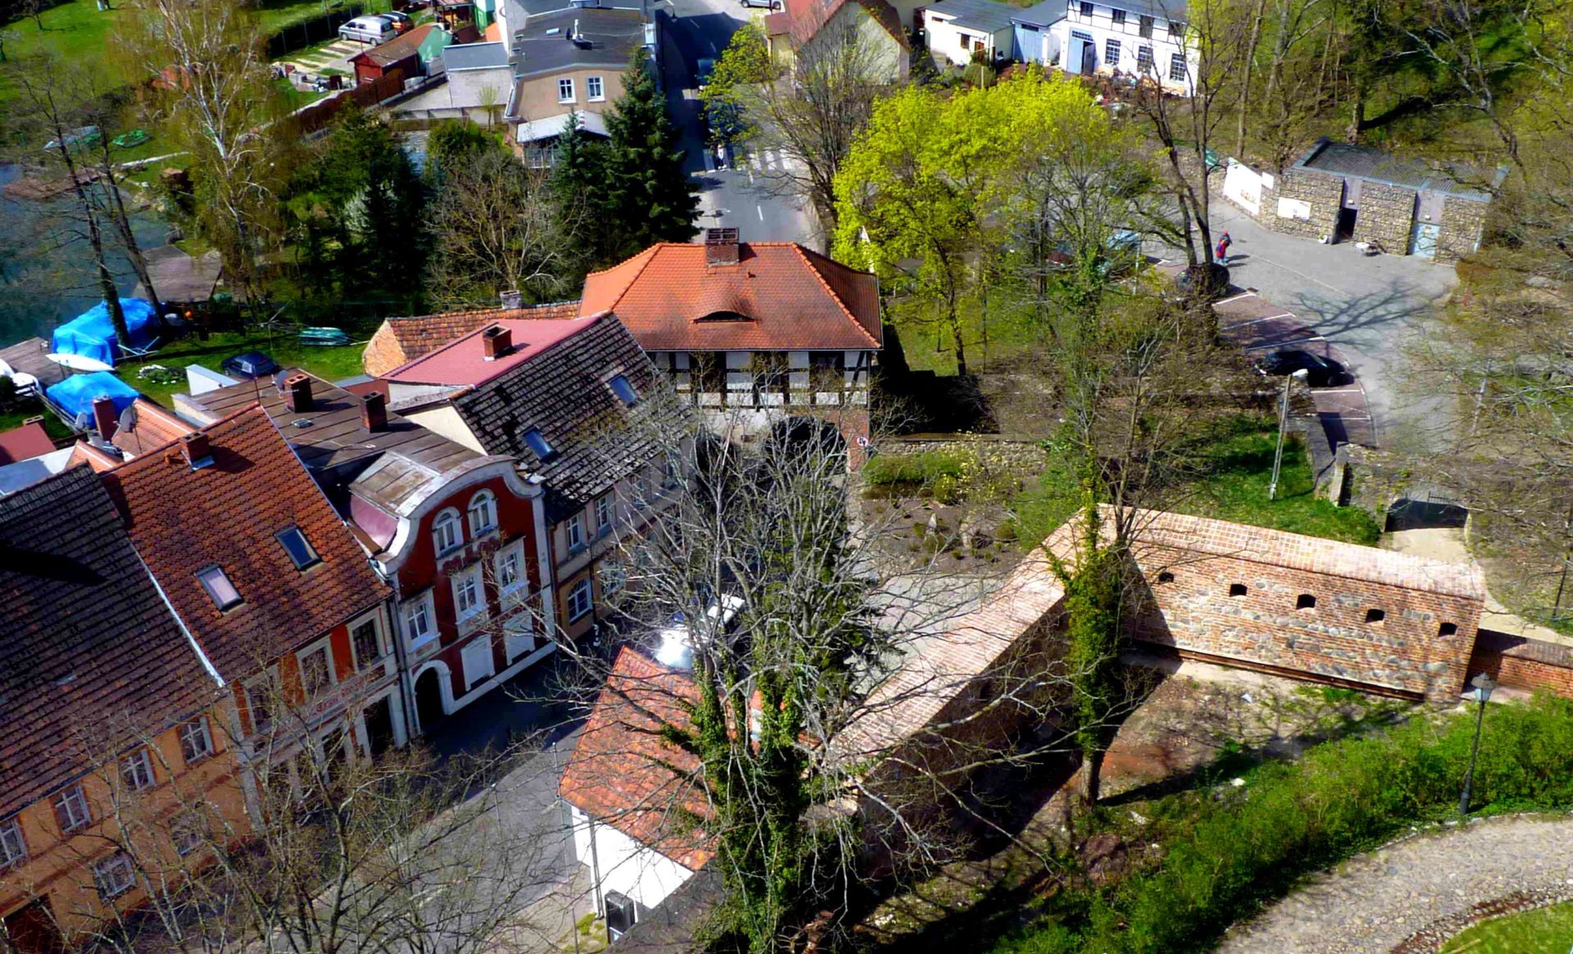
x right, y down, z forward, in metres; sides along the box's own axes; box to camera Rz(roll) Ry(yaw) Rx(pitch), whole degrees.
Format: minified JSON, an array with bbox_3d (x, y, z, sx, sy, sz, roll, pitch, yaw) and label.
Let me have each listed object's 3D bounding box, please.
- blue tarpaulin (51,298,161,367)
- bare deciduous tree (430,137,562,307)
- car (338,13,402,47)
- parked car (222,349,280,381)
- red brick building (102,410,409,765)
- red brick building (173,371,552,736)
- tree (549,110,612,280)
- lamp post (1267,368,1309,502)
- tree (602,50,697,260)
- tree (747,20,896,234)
[{"bbox_3d":[-37.030,-8.040,89.640,3.100,1.700,4.700,12,33,20],"label":"blue tarpaulin"},{"bbox_3d":[-14.785,-12.425,85.377,7.500,9.800,7.500,0,31,0],"label":"bare deciduous tree"},{"bbox_3d":[-32.320,-34.710,126.450,4.300,1.960,1.830,14,34,22],"label":"car"},{"bbox_3d":[-28.370,-5.860,86.650,3.650,1.420,1.630,22,38,32],"label":"parked car"},{"bbox_3d":[-19.450,3.490,55.640,11.600,11.100,6.300,25,39,35],"label":"red brick building"},{"bbox_3d":[-15.716,1.411,60.386,13.200,9.500,6.800,25,40,34],"label":"red brick building"},{"bbox_3d":[-10.880,-14.050,86.190,4.000,10.800,4.000,0,31,0],"label":"tree"},{"bbox_3d":[21.150,-1.710,68.820,0.900,6.100,0.300,-8,32,-13],"label":"lamp post"},{"bbox_3d":[-7.270,-16.140,86.530,5.400,13.000,5.400,0,31,0],"label":"tree"},{"bbox_3d":[1.881,-18.381,88.552,8.000,11.500,7.800,0,32,0],"label":"tree"}]

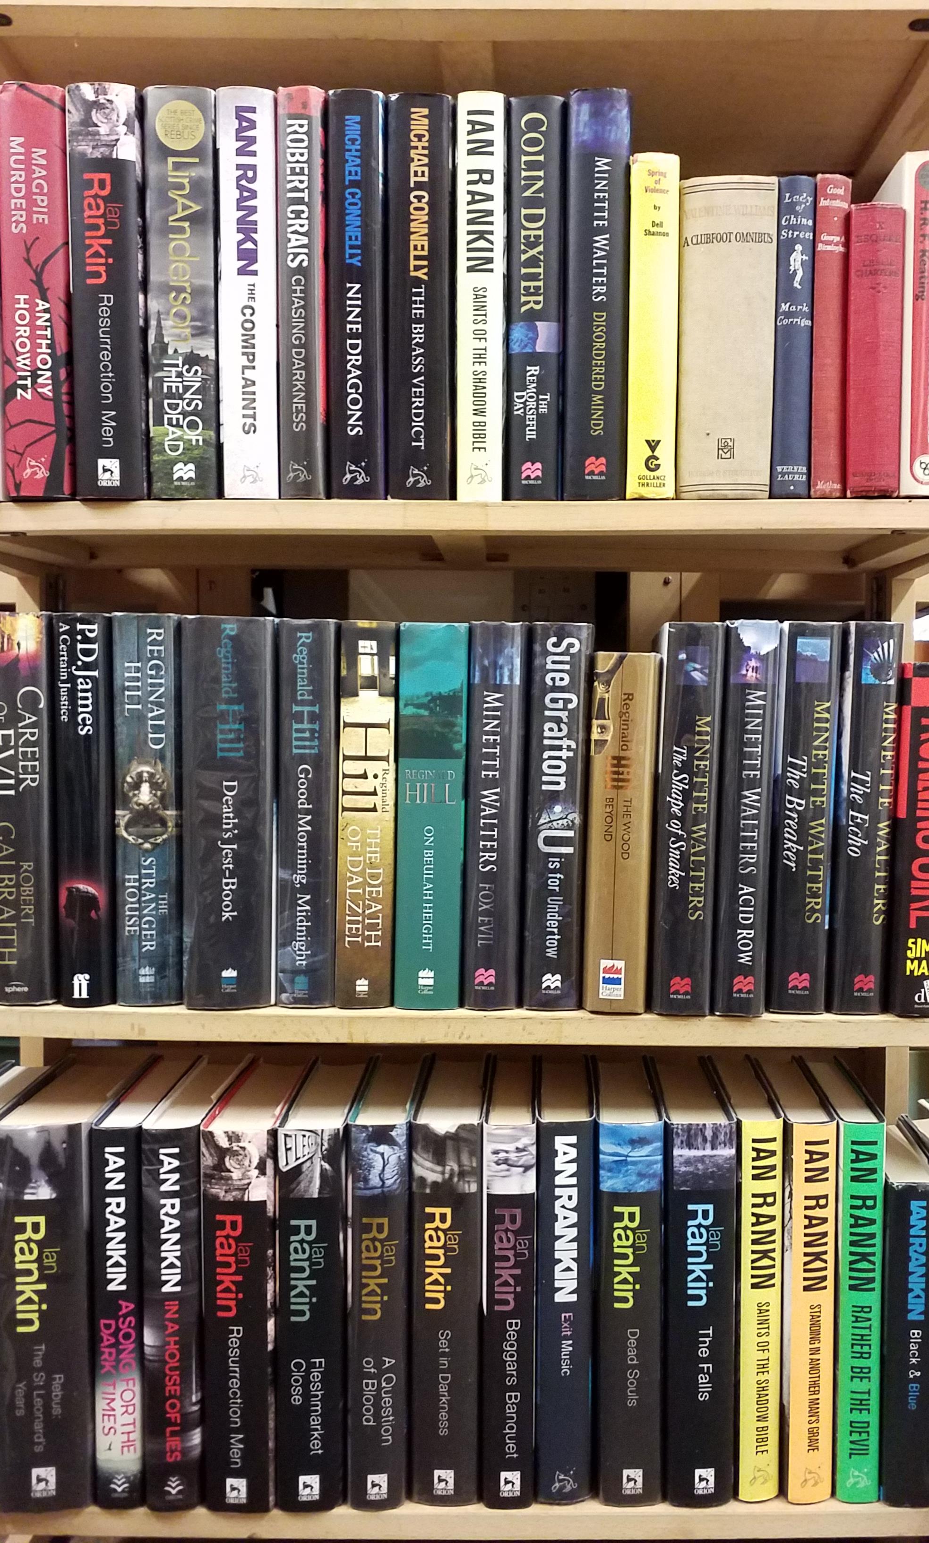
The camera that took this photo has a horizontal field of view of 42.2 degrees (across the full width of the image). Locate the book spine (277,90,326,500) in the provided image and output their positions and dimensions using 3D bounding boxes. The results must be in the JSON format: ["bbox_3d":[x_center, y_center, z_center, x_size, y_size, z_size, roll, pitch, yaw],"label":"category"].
[{"bbox_3d":[-0.094,-0.284,0.788,0.027,0.239,0.158,0,2,1],"label":"book spine"}]

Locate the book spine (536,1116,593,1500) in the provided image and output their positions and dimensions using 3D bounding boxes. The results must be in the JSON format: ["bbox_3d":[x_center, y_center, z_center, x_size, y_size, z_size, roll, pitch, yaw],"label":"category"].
[{"bbox_3d":[0.067,0.330,0.819,0.035,0.240,0.156,0,2,3],"label":"book spine"}]

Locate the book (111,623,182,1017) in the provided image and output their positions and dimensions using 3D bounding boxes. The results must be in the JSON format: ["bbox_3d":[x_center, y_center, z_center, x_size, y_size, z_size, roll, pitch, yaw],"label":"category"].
[{"bbox_3d":[-0.191,0.019,0.812,0.040,0.240,0.156,1,4,2],"label":"book"}]

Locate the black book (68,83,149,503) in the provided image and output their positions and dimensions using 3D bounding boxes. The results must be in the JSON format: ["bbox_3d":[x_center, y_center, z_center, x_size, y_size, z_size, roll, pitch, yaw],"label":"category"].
[{"bbox_3d":[-0.208,-0.283,0.785,0.042,0.240,0.158,-1,2,1],"label":"black book"}]

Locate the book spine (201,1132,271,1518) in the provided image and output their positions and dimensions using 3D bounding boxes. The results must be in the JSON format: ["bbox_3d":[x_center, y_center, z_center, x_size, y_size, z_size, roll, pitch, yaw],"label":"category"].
[{"bbox_3d":[-0.136,0.330,0.810,0.042,0.240,0.156,0,3,1],"label":"book spine"}]

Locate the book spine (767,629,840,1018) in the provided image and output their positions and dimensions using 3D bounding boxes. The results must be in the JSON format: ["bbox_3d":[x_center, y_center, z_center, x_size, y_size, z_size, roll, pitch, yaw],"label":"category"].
[{"bbox_3d":[0.210,0.026,0.810,0.036,0.238,0.158,2,2,2],"label":"book spine"}]

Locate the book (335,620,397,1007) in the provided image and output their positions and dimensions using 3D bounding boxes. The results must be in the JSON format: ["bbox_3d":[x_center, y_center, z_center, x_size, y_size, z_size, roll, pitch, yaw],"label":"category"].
[{"bbox_3d":[-0.057,0.023,0.813,0.036,0.237,0.156,1,4,1],"label":"book"}]

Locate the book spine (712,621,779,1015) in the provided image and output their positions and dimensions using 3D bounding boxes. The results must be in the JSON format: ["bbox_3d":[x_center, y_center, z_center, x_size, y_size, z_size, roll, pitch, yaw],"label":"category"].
[{"bbox_3d":[0.175,0.027,0.811,0.032,0.240,0.158,2,2,2],"label":"book spine"}]

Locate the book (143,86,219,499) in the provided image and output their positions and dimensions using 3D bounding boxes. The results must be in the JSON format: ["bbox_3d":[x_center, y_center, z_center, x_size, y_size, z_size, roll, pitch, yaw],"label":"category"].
[{"bbox_3d":[-0.166,-0.288,0.794,0.042,0.240,0.156,0,3,2],"label":"book"}]

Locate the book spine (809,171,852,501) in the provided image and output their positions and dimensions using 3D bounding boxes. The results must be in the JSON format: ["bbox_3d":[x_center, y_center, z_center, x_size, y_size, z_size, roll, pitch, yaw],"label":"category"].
[{"bbox_3d":[0.217,-0.257,0.769,0.020,0.187,0.128,1,2,2],"label":"book spine"}]

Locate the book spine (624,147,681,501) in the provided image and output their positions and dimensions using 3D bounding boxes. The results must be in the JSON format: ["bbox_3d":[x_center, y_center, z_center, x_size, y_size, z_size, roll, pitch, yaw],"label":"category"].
[{"bbox_3d":[0.115,-0.269,0.786,0.029,0.203,0.134,0,3,2],"label":"book spine"}]

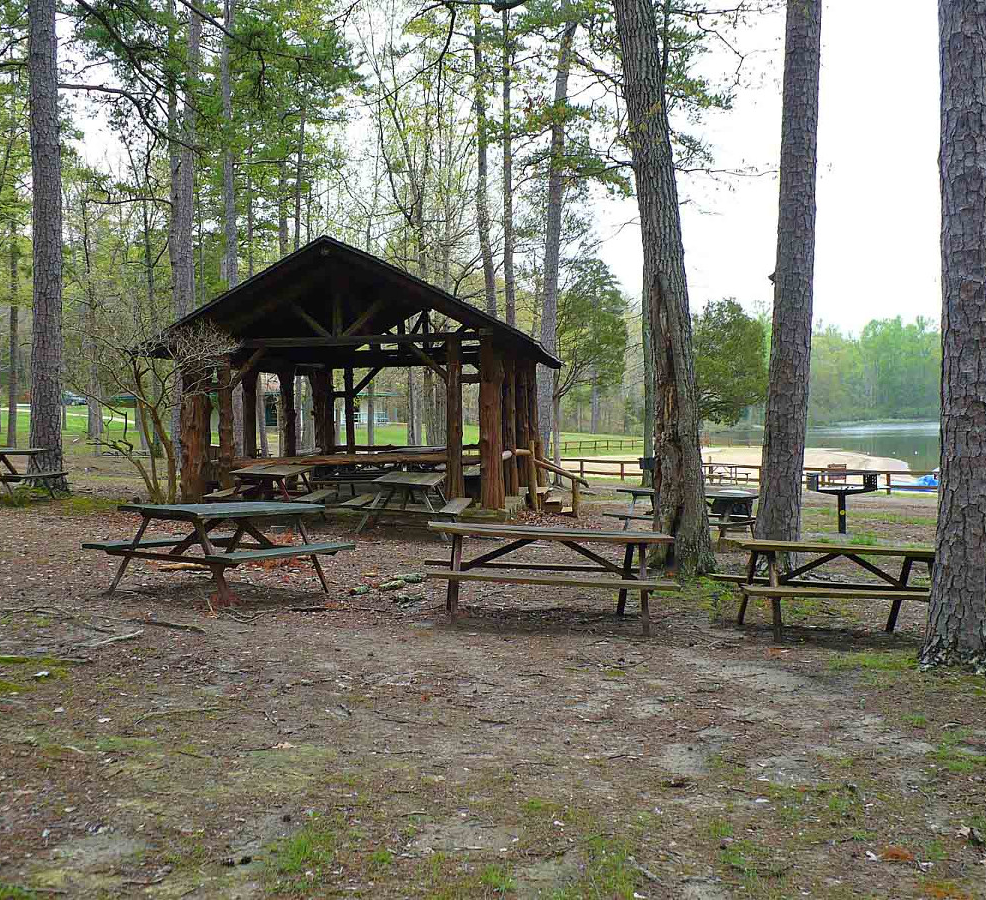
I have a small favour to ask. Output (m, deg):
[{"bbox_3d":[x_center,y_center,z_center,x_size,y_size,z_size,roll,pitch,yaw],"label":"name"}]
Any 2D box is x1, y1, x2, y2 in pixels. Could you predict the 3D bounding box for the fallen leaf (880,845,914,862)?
[{"bbox_3d":[1.440,1.435,4.578,0.110,0.030,0.090,0,2,0],"label":"fallen leaf"}]

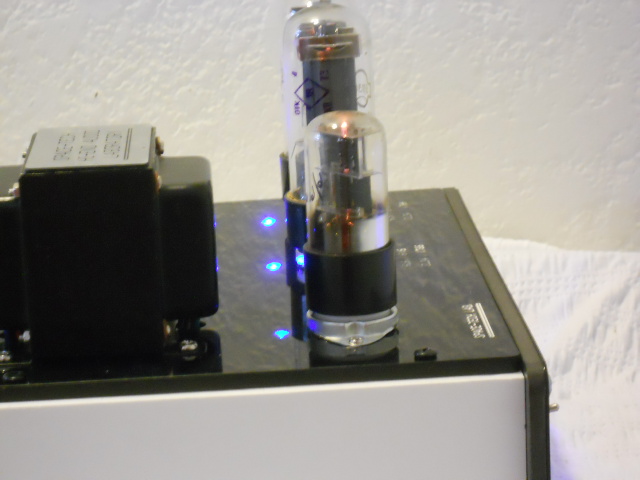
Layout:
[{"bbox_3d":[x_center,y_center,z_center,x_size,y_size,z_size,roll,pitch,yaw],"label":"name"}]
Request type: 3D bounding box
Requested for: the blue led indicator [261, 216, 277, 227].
[{"bbox_3d":[-0.022,-0.008,1.060,0.006,0.003,0.006,-3,13,-2],"label":"blue led indicator"}]

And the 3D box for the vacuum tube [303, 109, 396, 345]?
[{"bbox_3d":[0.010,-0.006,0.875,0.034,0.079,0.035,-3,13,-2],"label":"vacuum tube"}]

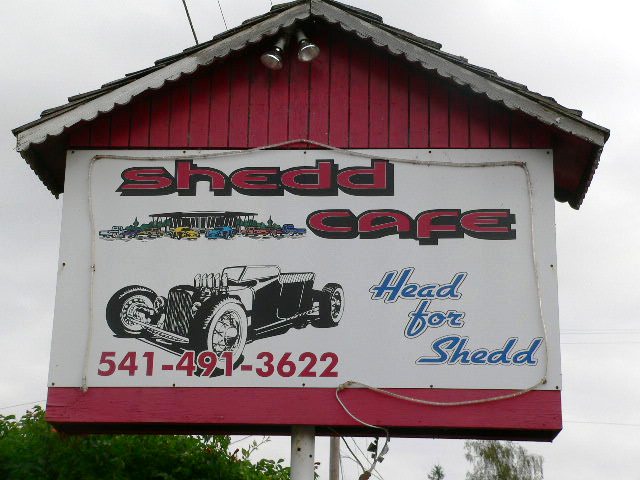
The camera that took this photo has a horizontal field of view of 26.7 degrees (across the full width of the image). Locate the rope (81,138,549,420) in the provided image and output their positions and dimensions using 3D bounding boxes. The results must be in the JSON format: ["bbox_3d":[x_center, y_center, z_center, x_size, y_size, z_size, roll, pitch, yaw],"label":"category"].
[{"bbox_3d":[-0.043,0.166,6.559,2.262,1.434,0.050,0,-18,3],"label":"rope"}]

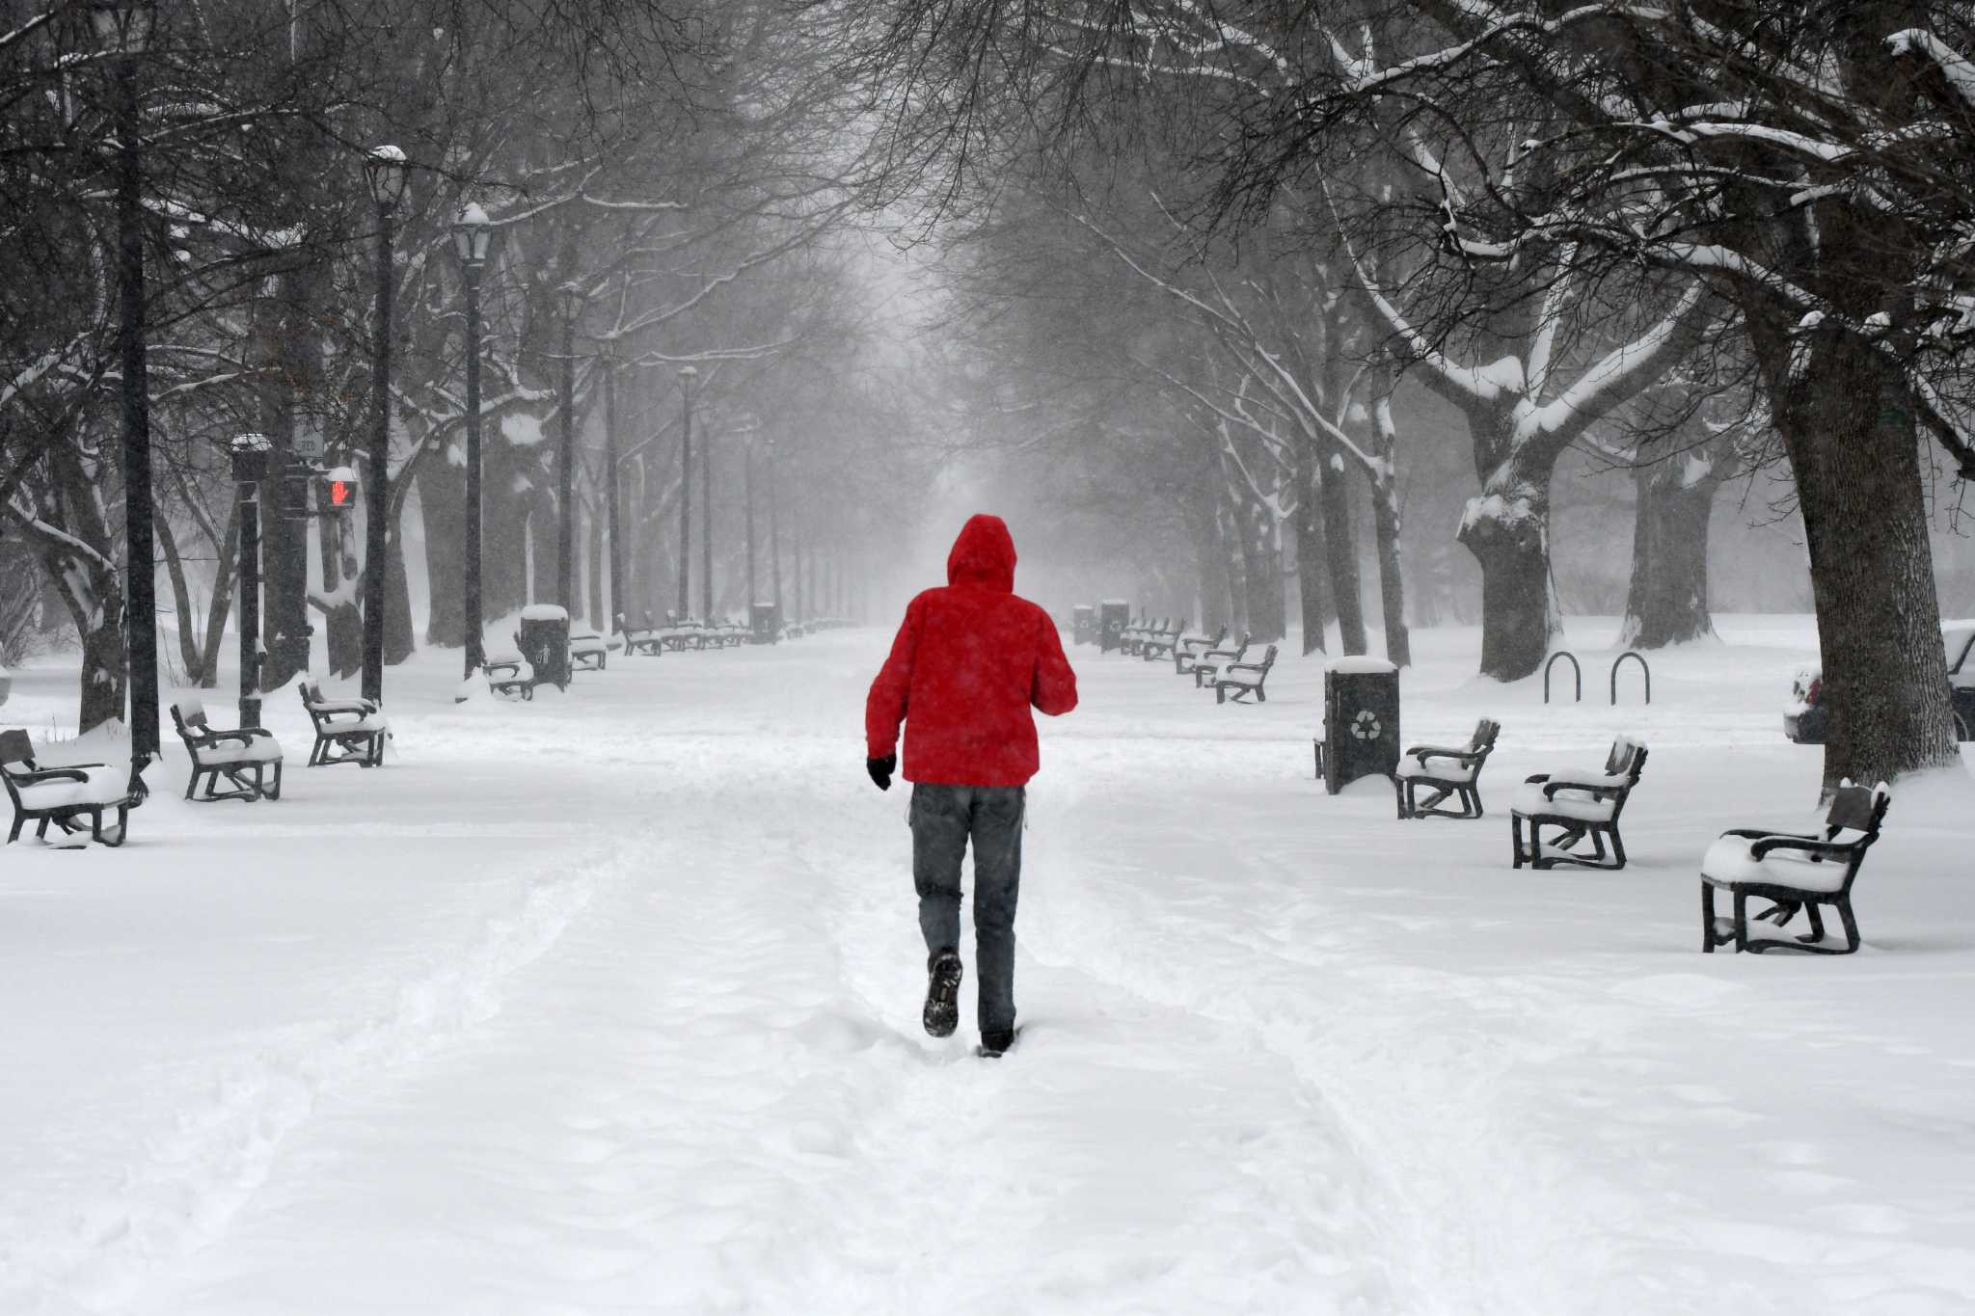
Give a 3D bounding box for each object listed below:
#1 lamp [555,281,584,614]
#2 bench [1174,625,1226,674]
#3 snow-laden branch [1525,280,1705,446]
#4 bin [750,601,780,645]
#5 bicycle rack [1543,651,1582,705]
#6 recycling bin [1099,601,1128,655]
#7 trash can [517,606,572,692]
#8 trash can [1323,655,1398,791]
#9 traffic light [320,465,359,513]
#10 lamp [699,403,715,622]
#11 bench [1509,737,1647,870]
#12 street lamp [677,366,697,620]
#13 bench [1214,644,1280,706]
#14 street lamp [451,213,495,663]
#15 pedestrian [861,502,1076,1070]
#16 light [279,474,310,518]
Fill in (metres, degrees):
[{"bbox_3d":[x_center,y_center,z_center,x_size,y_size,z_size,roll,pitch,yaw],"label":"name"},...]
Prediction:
[{"bbox_3d":[-6.119,-2.699,118.000,0.420,5.669,0.420,0,1,0],"label":"lamp"},{"bbox_3d":[2.963,-0.111,112.745,0.707,0.760,1.500,0,1,0],"label":"bench"},{"bbox_3d":[8.711,-4.052,112.000,2.550,2.350,1.100,0,0,0],"label":"snow-laden branch"},{"bbox_3d":[-6.223,-0.887,226.000,0.630,1.130,0.630,0,0,0],"label":"bin"},{"bbox_3d":[6.989,0.316,98.000,0.060,0.800,0.630,0,0,44],"label":"bicycle rack"},{"bbox_3d":[2.738,-0.626,172.000,0.600,1.130,0.620,0,0,0],"label":"recycling bin"},{"bbox_3d":[-5.501,-0.105,100.000,0.570,1.090,0.570,0,0,0],"label":"trash can"},{"bbox_3d":[2.908,0.578,62.474,0.550,0.980,0.560,0,1,0],"label":"trash can"},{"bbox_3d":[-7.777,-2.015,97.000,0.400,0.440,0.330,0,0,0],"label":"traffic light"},{"bbox_3d":[-6.791,-3.359,195.000,0.420,5.599,0.420,0,1,0],"label":"lamp"},{"bbox_3d":[3.386,0.816,46.245,0.679,0.770,1.500,0,1,0],"label":"bench"},{"bbox_3d":[-7.052,-3.781,189.000,0.480,6.050,0.480,0,0,0],"label":"street lamp"},{"bbox_3d":[3.131,0.216,98.000,0.700,0.800,1.700,0,0,0],"label":"bench"},{"bbox_3d":[-6.103,-2.532,95.500,0.480,5.795,0.480,0,0,0],"label":"street lamp"},{"bbox_3d":[-0.053,0.420,26.600,0.700,1.790,0.620,0,0,-1],"label":"pedestrian"},{"bbox_3d":[-8.343,-1.940,97.000,0.360,0.460,0.360,0,0,0],"label":"light"}]

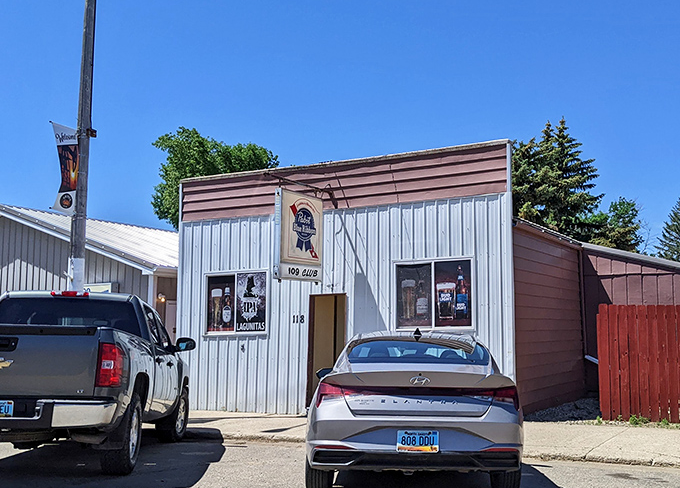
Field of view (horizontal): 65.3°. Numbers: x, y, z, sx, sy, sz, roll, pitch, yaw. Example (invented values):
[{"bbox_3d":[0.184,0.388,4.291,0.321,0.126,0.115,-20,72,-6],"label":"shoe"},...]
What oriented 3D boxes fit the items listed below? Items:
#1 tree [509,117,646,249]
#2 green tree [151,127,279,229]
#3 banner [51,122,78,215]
[{"bbox_3d":[10.765,-0.292,24.314,6.500,11.330,6.300,1,-8,0],"label":"tree"},{"bbox_3d":[-5.484,-0.054,22.232,6.300,9.900,6.000,1,-8,0],"label":"green tree"},{"bbox_3d":[-5.263,-1.429,10.060,0.070,1.690,0.620,-2,-9,19],"label":"banner"}]

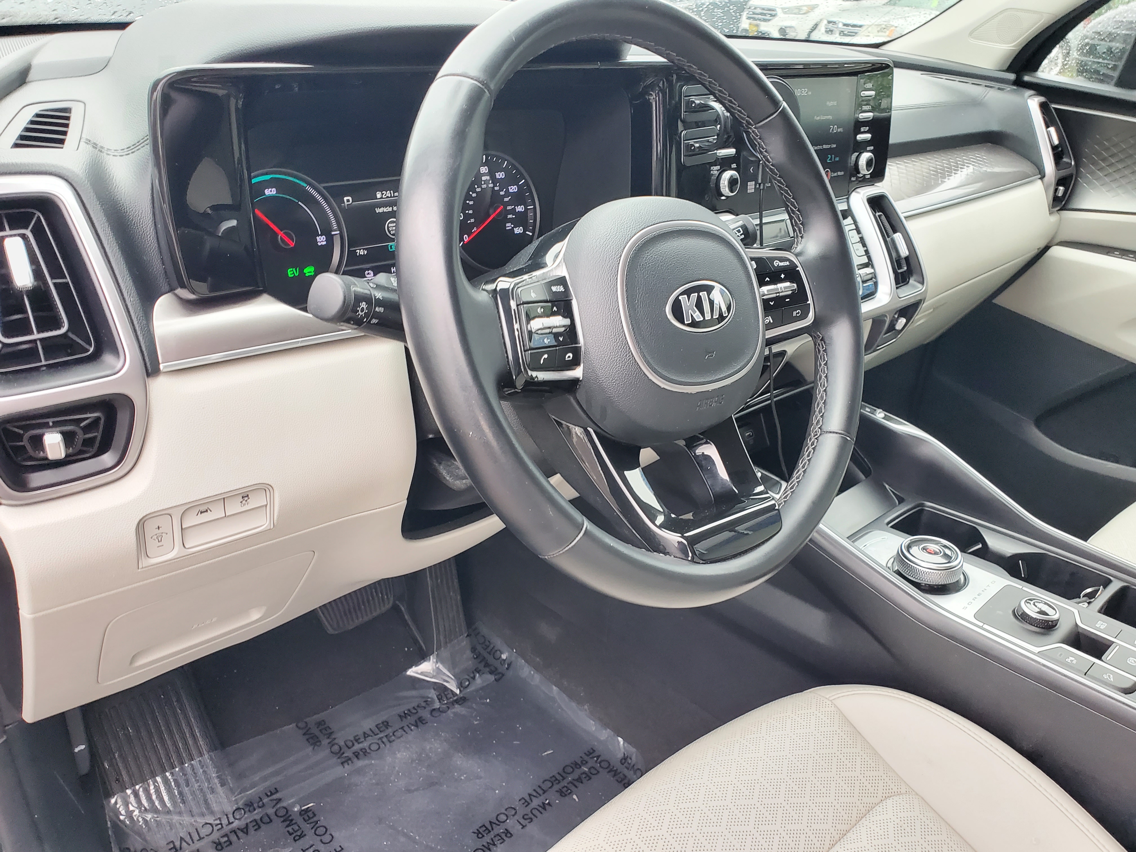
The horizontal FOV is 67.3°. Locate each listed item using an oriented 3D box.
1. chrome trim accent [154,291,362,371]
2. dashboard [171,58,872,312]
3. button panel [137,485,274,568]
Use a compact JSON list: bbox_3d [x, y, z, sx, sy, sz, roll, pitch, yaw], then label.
[{"bbox_3d":[-0.189,-0.068,0.543,0.155,0.042,0.045,-19,29,-36],"label":"chrome trim accent"},{"bbox_3d":[0.032,-0.231,0.741,0.735,0.150,0.095,-19,23,-36],"label":"dashboard"},{"bbox_3d":[-0.247,0.068,0.581,0.090,0.042,0.017,-19,47,-36],"label":"button panel"}]

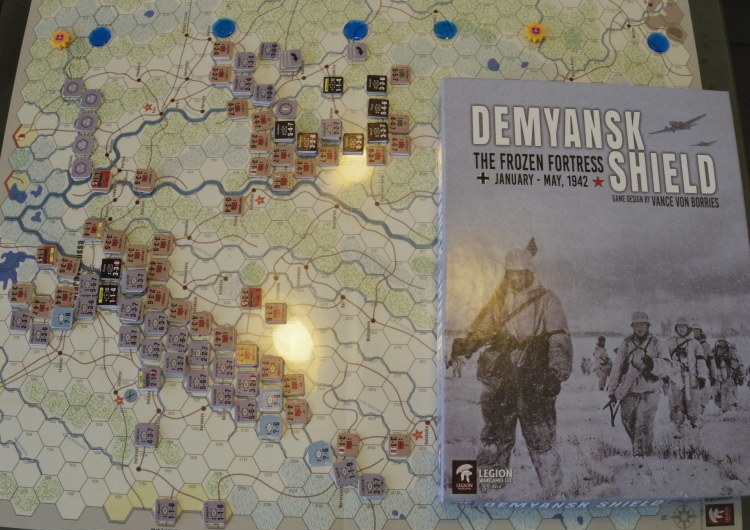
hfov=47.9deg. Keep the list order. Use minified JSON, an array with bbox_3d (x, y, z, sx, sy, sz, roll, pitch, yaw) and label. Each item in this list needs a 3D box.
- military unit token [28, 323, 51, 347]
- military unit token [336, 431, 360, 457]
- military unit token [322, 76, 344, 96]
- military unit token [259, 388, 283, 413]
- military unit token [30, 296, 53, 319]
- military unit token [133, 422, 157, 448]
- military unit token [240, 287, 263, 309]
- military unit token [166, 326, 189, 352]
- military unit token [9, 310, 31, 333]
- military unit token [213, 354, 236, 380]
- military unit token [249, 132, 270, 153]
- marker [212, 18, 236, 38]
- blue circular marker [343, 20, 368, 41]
[{"bbox_3d":[-0.237,0.050,0.597,0.016,0.004,0.016,1,73,1],"label":"military unit token"},{"bbox_3d":[-0.018,0.122,0.570,0.015,0.003,0.015,1,73,0],"label":"military unit token"},{"bbox_3d":[-0.032,-0.137,0.648,0.016,0.004,0.016,1,73,1],"label":"military unit token"},{"bbox_3d":[-0.073,0.095,0.593,0.015,0.003,0.015,-1,72,1],"label":"military unit token"},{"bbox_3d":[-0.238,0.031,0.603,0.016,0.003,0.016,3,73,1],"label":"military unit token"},{"bbox_3d":[-0.159,0.118,0.587,0.015,0.003,0.015,-1,72,1],"label":"military unit token"},{"bbox_3d":[-0.087,0.024,0.599,0.015,0.003,0.015,1,73,0],"label":"military unit token"},{"bbox_3d":[-0.138,0.051,0.591,0.015,0.003,0.015,1,73,1],"label":"military unit token"},{"bbox_3d":[-0.258,0.041,0.614,0.015,0.003,0.015,1,73,2],"label":"military unit token"},{"bbox_3d":[-0.104,0.072,0.587,0.016,0.004,0.016,1,73,1],"label":"military unit token"},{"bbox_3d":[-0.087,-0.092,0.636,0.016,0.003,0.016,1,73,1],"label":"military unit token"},{"bbox_3d":[-0.122,-0.192,0.685,0.019,0.002,0.019,1,73,2],"label":"marker"},{"bbox_3d":[-0.015,-0.184,0.662,0.019,0.003,0.019,0,73,0],"label":"blue circular marker"}]

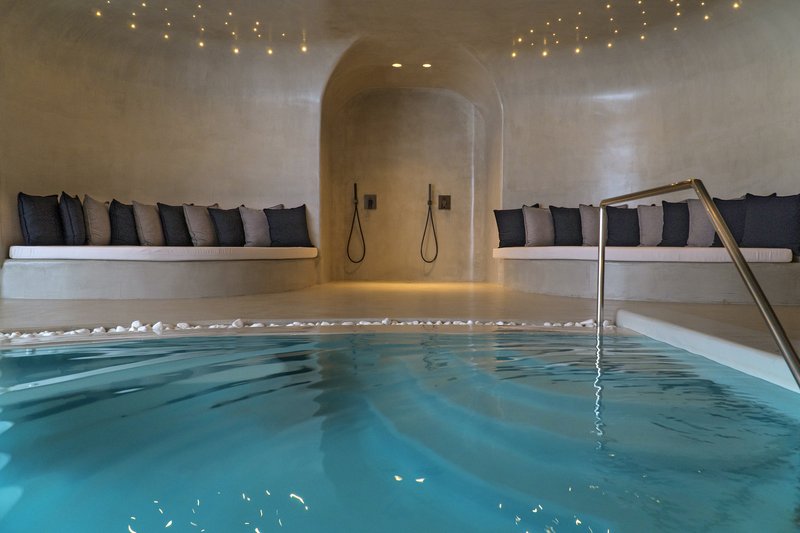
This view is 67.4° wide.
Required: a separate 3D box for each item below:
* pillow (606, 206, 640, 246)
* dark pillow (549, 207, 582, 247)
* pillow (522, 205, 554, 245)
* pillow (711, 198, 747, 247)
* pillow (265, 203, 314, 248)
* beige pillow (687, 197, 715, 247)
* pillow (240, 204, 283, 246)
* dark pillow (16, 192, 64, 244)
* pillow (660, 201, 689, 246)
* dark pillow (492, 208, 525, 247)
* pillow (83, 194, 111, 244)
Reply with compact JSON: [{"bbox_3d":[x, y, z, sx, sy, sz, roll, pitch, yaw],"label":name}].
[{"bbox_3d":[2.465,-0.439,6.500,0.480,0.460,0.160,1,-12,22],"label":"pillow"},{"bbox_3d":[1.896,-0.450,6.750,0.480,0.460,0.160,1,-12,15],"label":"dark pillow"},{"bbox_3d":[1.627,-0.457,6.850,0.480,0.460,0.160,0,-12,12],"label":"pillow"},{"bbox_3d":[3.179,-0.415,5.600,0.500,0.470,0.160,1,-12,36],"label":"pillow"},{"bbox_3d":[-1.234,-0.447,6.700,0.480,0.460,0.150,0,-14,-10],"label":"pillow"},{"bbox_3d":[3.038,-0.429,5.850,0.490,0.460,0.160,1,-12,32],"label":"beige pillow"},{"bbox_3d":[-1.570,-0.456,6.750,0.480,0.460,0.160,-1,-12,-18],"label":"pillow"},{"bbox_3d":[-3.257,-0.427,5.450,0.150,0.460,0.450,-10,-3,28],"label":"dark pillow"},{"bbox_3d":[2.860,-0.434,6.050,0.490,0.460,0.160,1,-12,29],"label":"pillow"},{"bbox_3d":[1.336,-0.455,7.000,0.490,0.460,0.150,0,-14,14],"label":"dark pillow"},{"bbox_3d":[-2.865,-0.437,5.700,0.150,0.460,0.460,-12,-3,22],"label":"pillow"}]

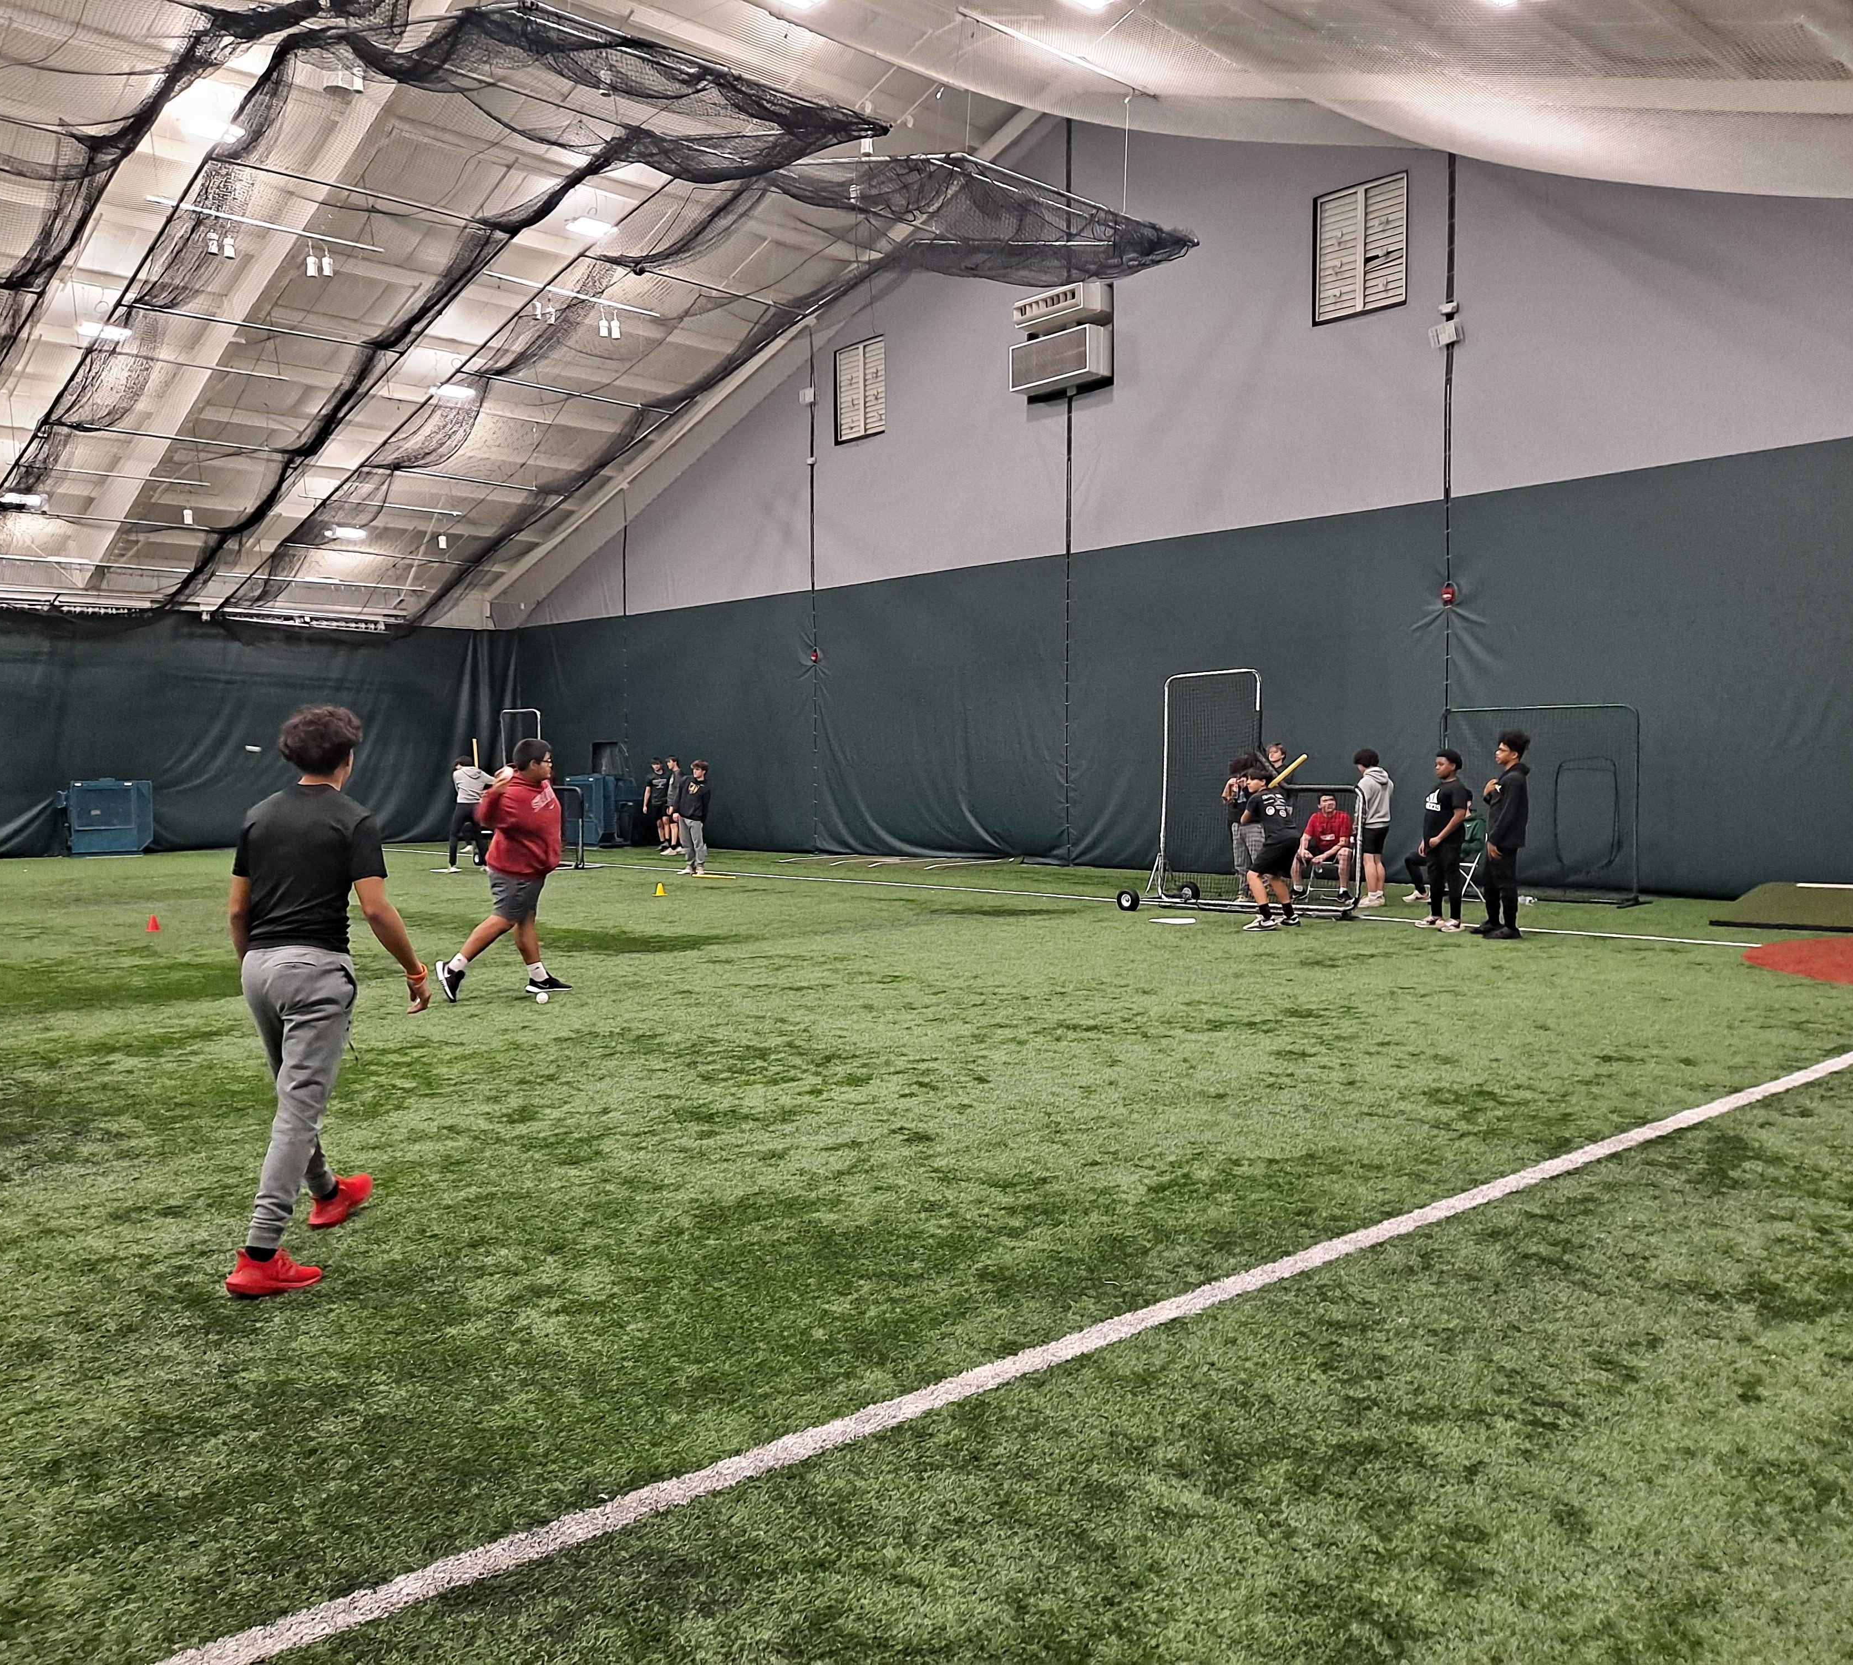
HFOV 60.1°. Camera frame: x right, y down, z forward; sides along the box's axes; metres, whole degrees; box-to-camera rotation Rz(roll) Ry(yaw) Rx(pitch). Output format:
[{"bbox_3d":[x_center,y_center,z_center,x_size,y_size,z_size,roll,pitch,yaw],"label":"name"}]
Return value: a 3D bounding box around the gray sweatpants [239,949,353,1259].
[{"bbox_3d":[-1.931,0.764,4.924,0.380,0.850,0.680,0,2,14],"label":"gray sweatpants"}]

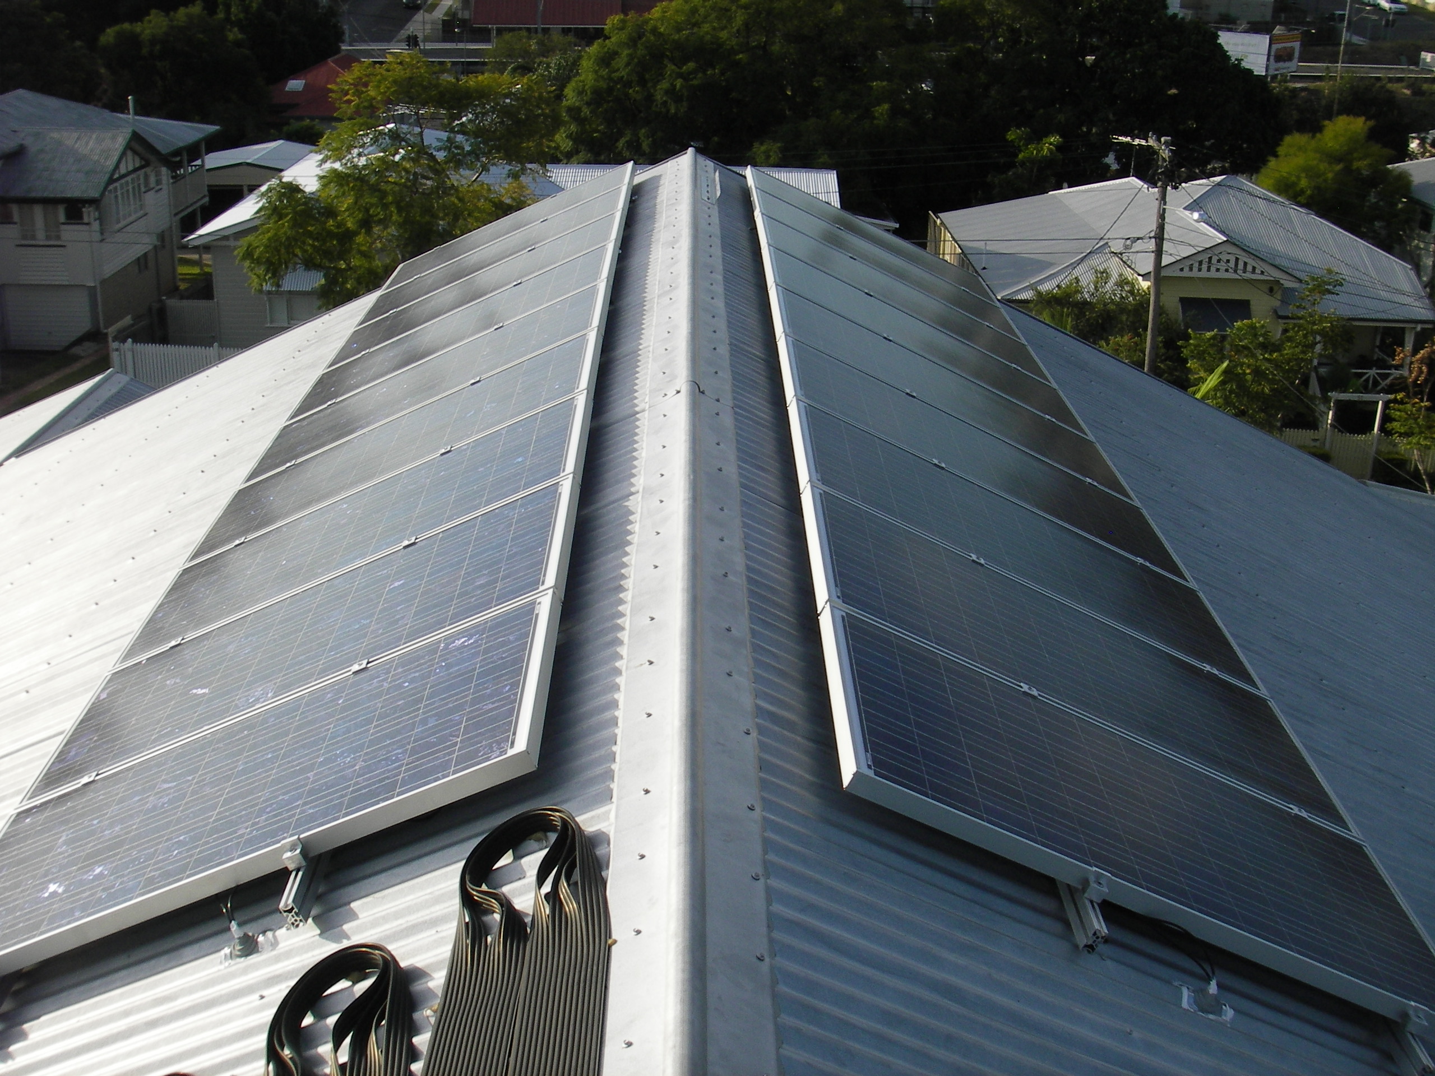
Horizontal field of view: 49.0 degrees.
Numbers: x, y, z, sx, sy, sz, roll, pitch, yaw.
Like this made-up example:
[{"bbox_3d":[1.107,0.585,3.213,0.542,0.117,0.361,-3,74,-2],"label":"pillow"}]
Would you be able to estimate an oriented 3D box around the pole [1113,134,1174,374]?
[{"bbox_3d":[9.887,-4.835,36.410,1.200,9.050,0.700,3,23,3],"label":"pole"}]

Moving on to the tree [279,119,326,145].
[{"bbox_3d":[-19.169,-17.812,72.932,2.470,3.180,2.350,1,23,0],"label":"tree"}]

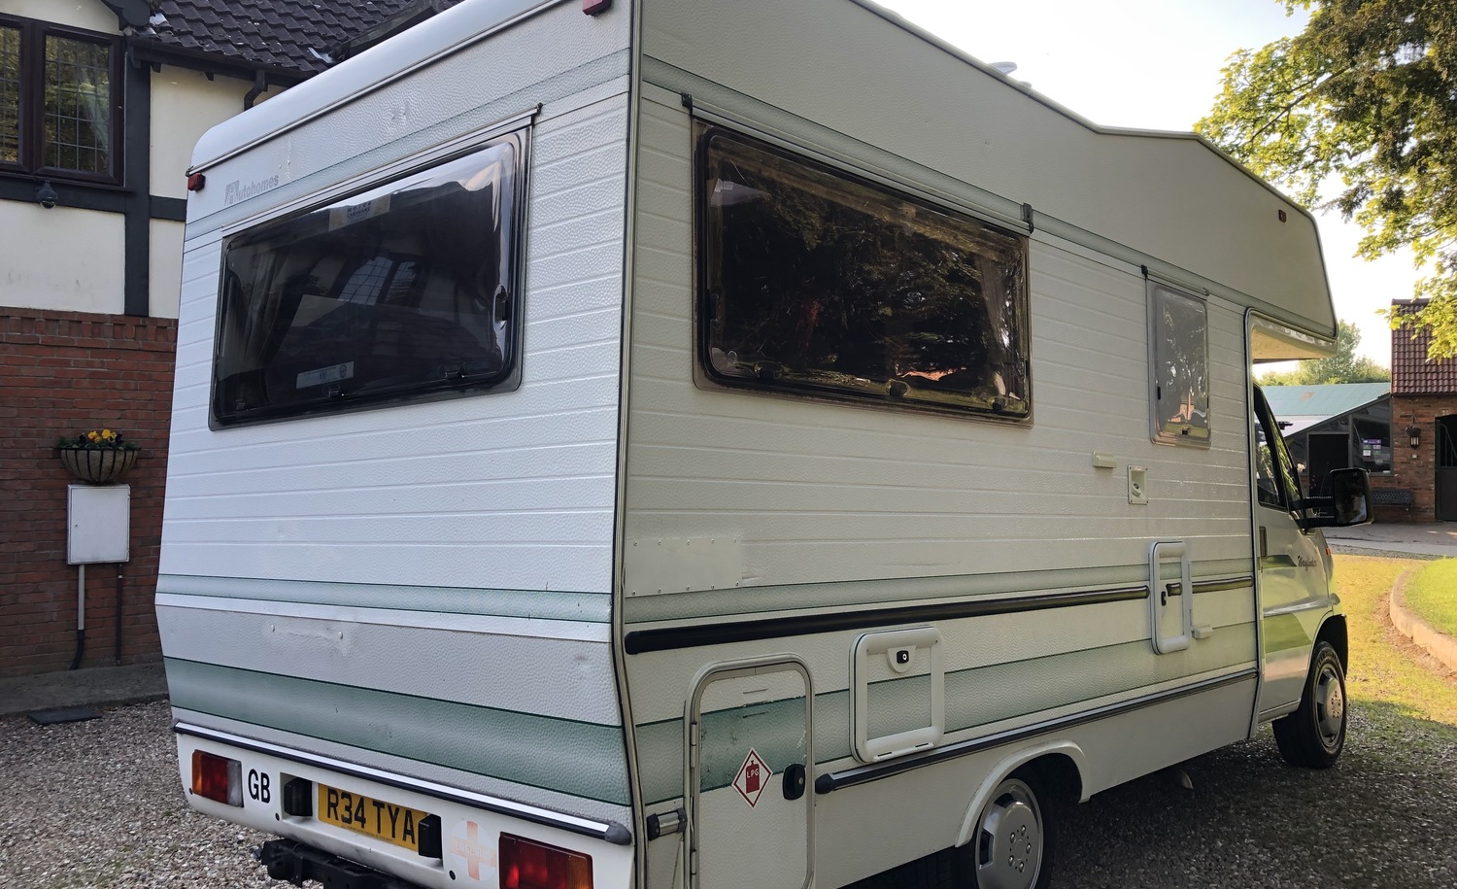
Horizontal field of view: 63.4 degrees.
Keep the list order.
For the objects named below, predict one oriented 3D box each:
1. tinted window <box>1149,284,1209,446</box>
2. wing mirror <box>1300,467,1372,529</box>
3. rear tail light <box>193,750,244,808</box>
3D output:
[{"bbox_3d":[1.645,-0.286,4.331,0.050,0.575,0.562,-4,-5,43],"label":"tinted window"},{"bbox_3d":[2.921,0.254,5.677,0.330,0.285,0.130,-4,-5,43],"label":"wing mirror"},{"bbox_3d":[-1.570,1.034,3.661,0.330,0.130,0.060,-4,-6,41],"label":"rear tail light"}]

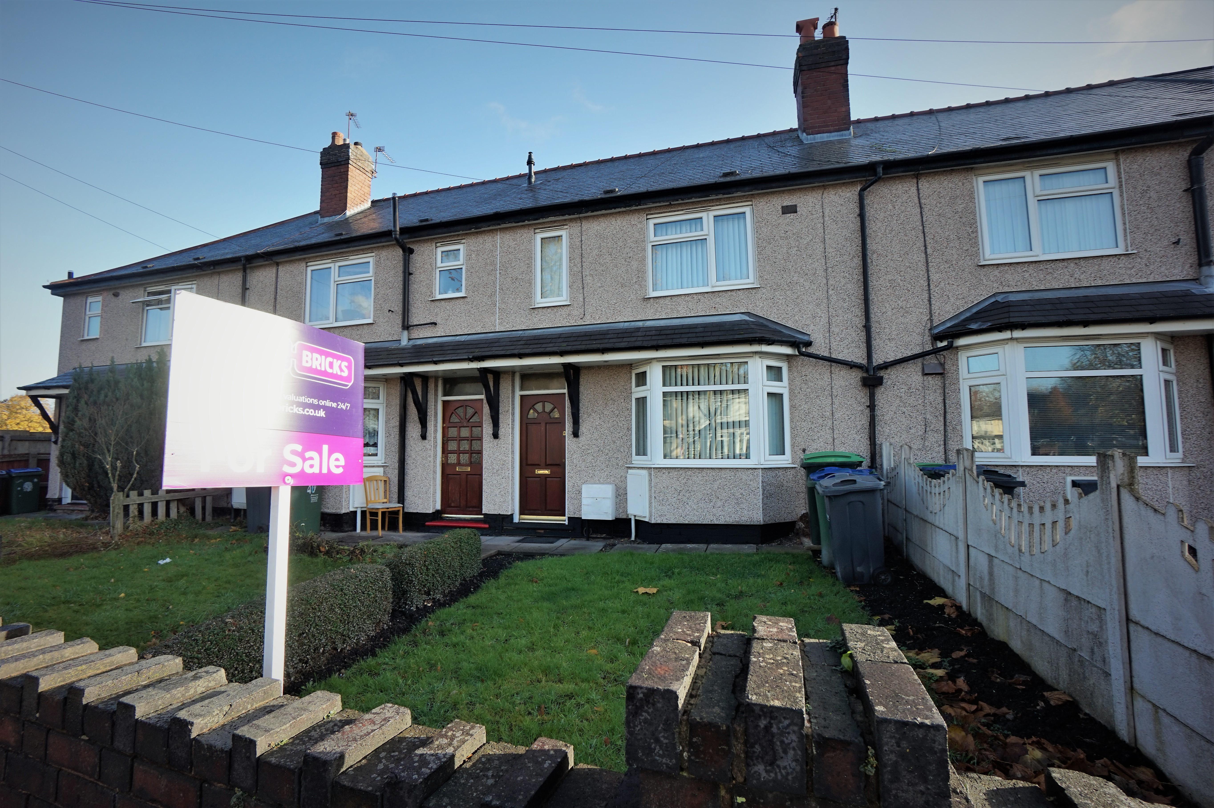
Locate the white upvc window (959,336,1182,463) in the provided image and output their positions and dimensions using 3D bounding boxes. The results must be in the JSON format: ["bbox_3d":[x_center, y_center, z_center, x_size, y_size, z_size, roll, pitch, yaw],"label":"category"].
[{"bbox_3d":[5.823,-0.024,6.274,2.290,1.490,0.500,-2,-4,15],"label":"white upvc window"}]

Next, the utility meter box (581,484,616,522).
[{"bbox_3d":[-0.129,1.530,7.923,0.485,0.555,0.220,-2,-4,15],"label":"utility meter box"}]

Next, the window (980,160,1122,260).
[{"bbox_3d":[5.622,-2.441,6.472,1.530,1.190,0.130,-2,-4,15],"label":"window"}]

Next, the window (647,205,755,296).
[{"bbox_3d":[1.403,-2.285,7.602,1.600,1.230,0.130,-2,-4,15],"label":"window"}]

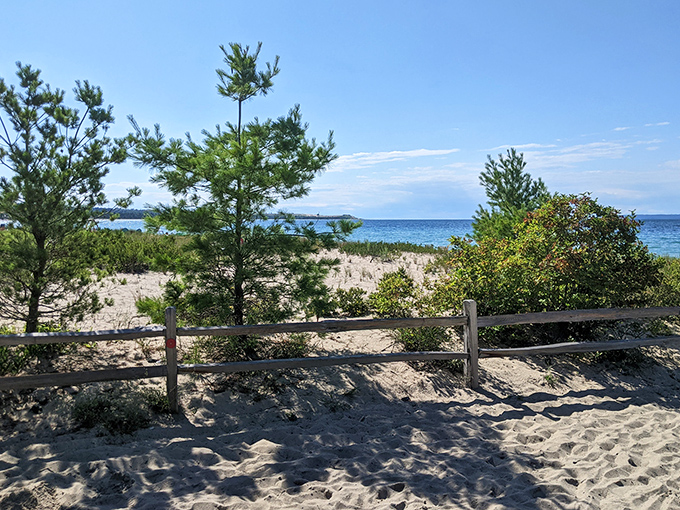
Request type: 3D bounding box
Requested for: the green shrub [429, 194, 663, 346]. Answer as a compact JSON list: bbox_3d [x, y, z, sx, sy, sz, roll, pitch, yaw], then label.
[{"bbox_3d":[2.821,0.157,7.501,3.000,2.015,2.300,0,4,0],"label":"green shrub"}]

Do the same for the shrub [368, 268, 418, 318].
[{"bbox_3d":[0.797,0.560,7.900,0.740,0.720,0.680,0,4,0],"label":"shrub"}]

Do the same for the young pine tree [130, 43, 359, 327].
[{"bbox_3d":[-1.128,-0.668,6.202,2.600,3.548,2.350,0,4,0],"label":"young pine tree"}]

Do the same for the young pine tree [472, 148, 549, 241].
[{"bbox_3d":[3.039,-0.618,9.401,1.500,2.511,1.450,0,4,0],"label":"young pine tree"}]

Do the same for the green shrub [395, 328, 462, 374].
[{"bbox_3d":[0.982,1.027,5.950,0.780,0.500,0.620,0,4,0],"label":"green shrub"}]

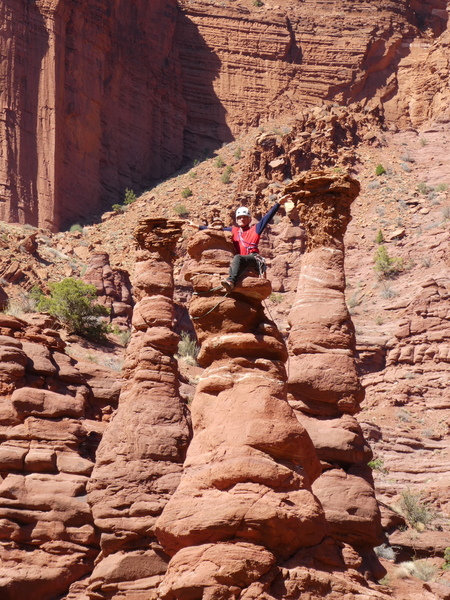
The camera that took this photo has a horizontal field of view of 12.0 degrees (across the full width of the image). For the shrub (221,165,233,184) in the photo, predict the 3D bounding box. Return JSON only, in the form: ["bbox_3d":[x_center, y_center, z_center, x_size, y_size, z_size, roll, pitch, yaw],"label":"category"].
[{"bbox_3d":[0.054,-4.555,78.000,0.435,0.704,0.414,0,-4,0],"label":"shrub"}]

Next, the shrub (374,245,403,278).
[{"bbox_3d":[3.956,-0.931,52.000,0.677,0.798,0.644,0,-4,0],"label":"shrub"}]

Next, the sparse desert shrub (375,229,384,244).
[{"bbox_3d":[3.954,-1.625,55.000,0.256,0.397,0.243,0,-4,0],"label":"sparse desert shrub"}]

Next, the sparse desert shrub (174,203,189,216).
[{"bbox_3d":[-1.417,-2.947,70.000,0.456,0.442,0.433,0,-4,0],"label":"sparse desert shrub"}]

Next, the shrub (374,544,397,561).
[{"bbox_3d":[2.726,4.288,36.500,0.374,0.264,0.355,0,-4,0],"label":"shrub"}]

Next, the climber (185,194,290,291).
[{"bbox_3d":[0.192,-0.883,33.000,1.600,1.440,0.750,-1,-4,11],"label":"climber"}]

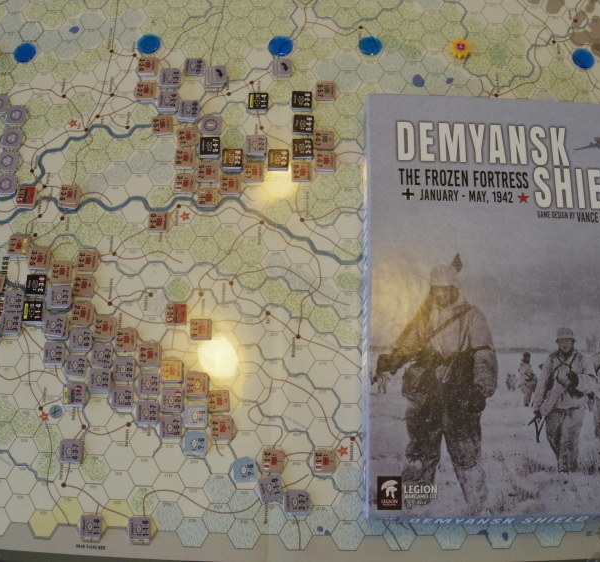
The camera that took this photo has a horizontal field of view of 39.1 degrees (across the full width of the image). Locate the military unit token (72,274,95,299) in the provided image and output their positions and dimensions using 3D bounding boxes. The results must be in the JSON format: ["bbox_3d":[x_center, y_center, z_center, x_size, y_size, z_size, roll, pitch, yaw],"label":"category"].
[{"bbox_3d":[-0.154,0.004,0.606,0.016,0.003,0.015,1,73,0],"label":"military unit token"}]

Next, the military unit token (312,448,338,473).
[{"bbox_3d":[0.017,0.122,0.568,0.015,0.003,0.015,1,73,0],"label":"military unit token"}]

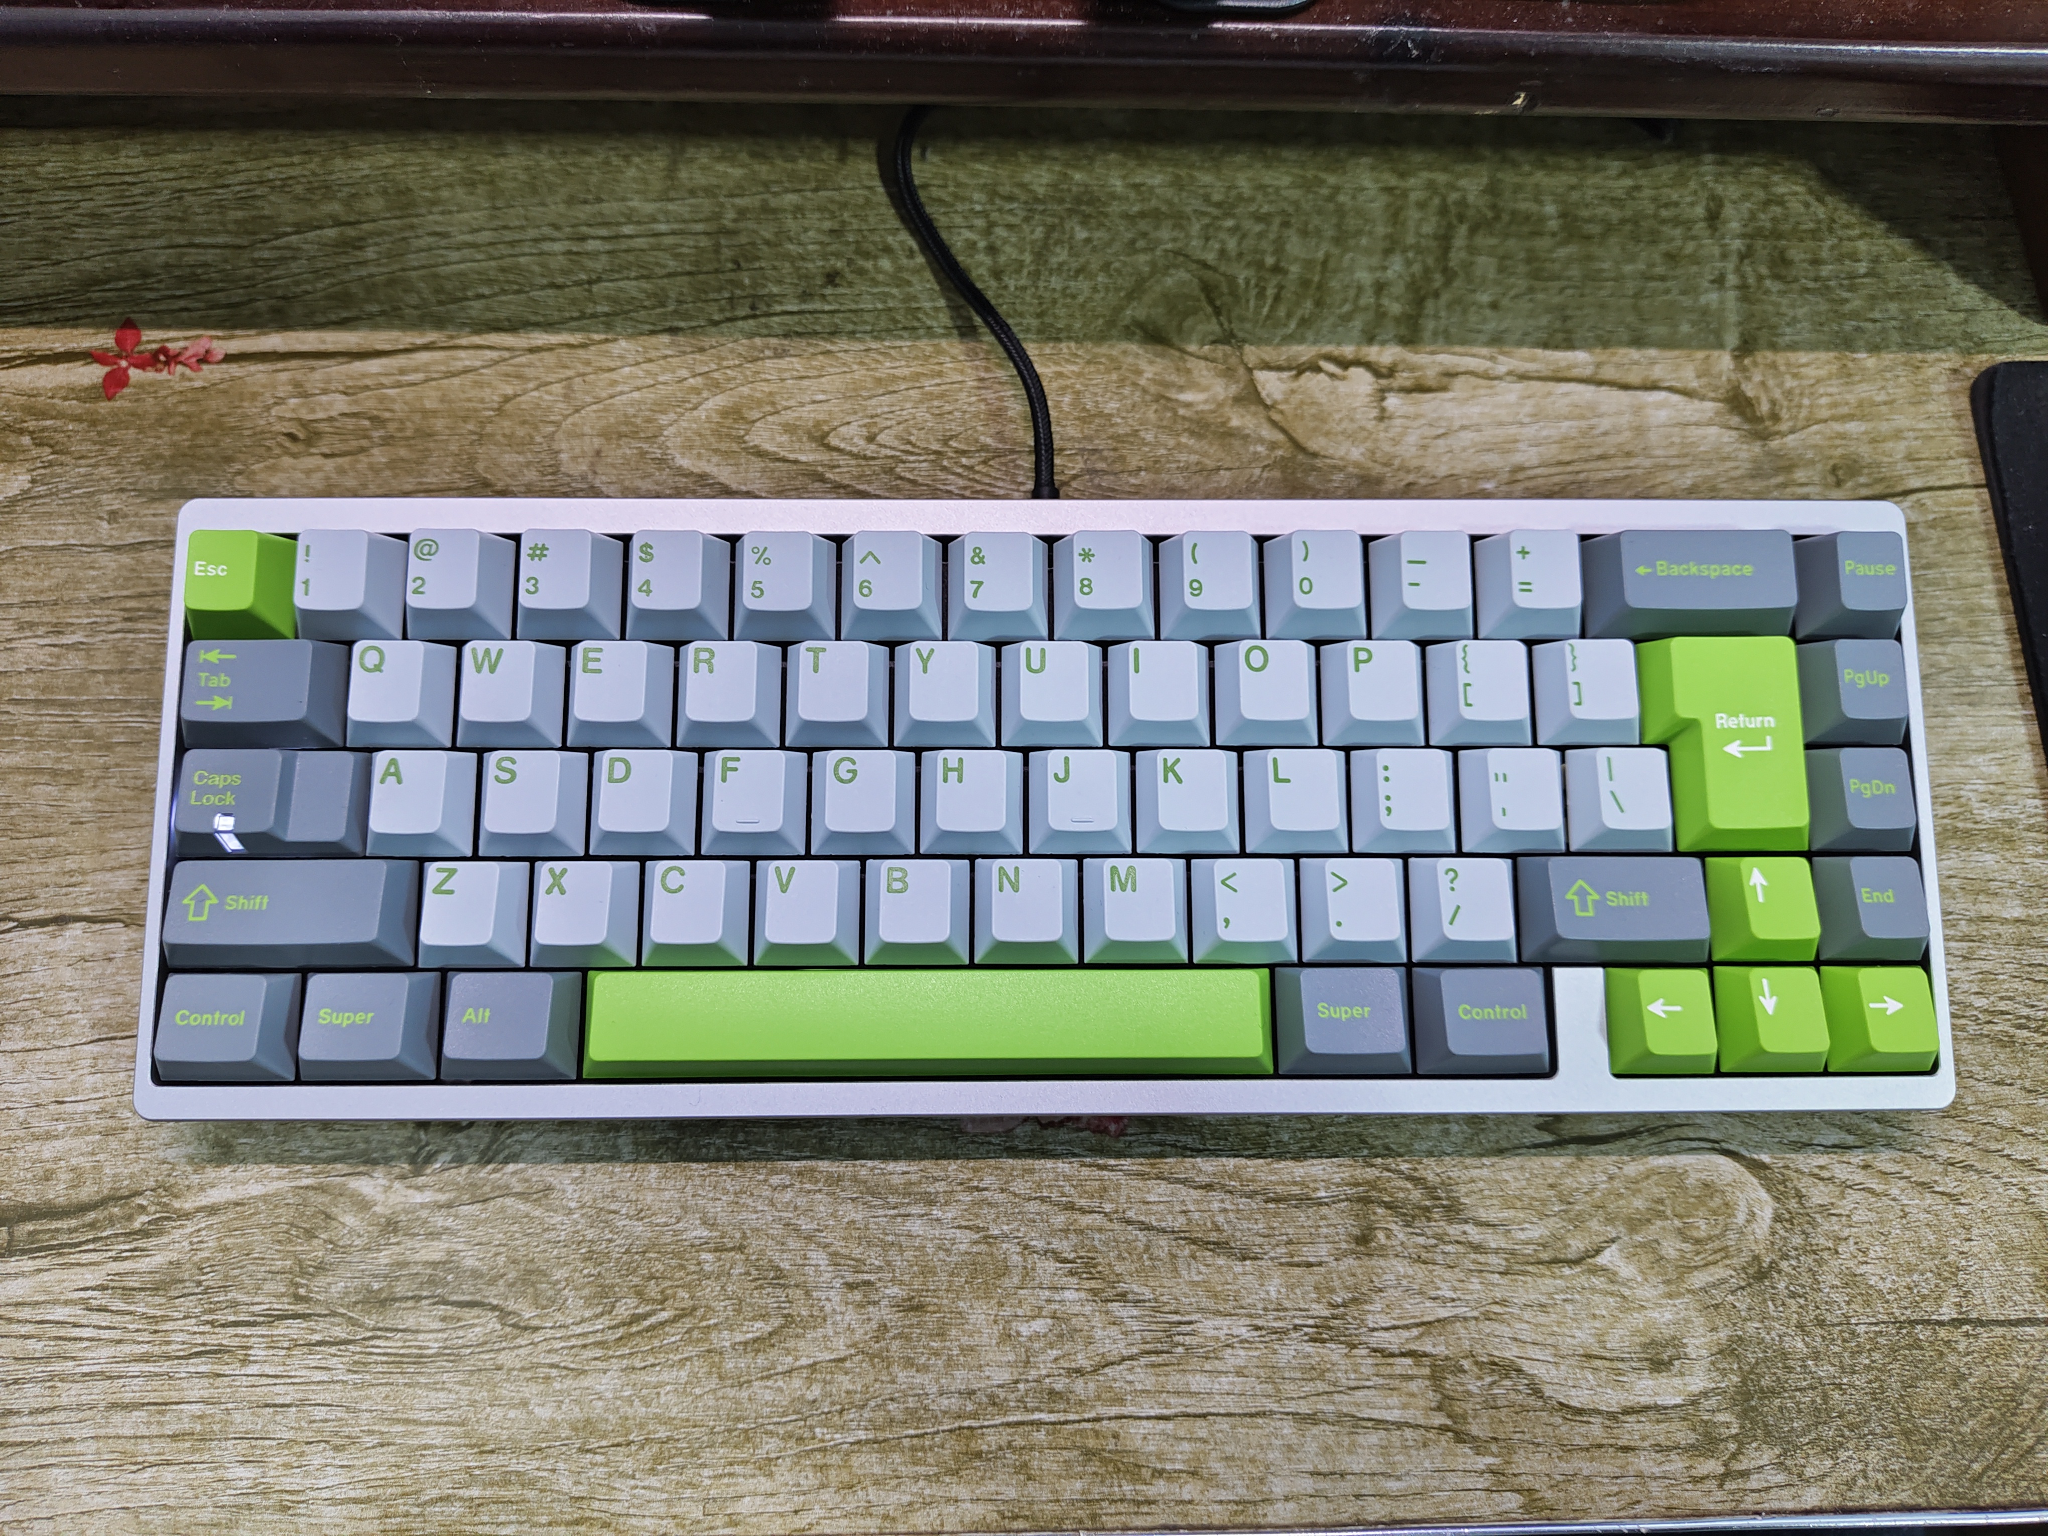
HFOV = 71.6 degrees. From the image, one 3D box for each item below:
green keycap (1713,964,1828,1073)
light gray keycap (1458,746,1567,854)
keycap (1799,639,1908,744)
[{"bbox_3d":[0.129,0.043,0.243,0.018,0.007,0.018,0,83,-1],"label":"green keycap"},{"bbox_3d":[0.086,0.005,0.247,0.018,0.007,0.018,0,83,-1],"label":"light gray keycap"},{"bbox_3d":[0.148,-0.014,0.250,0.018,0.008,0.018,0,83,-1],"label":"keycap"}]

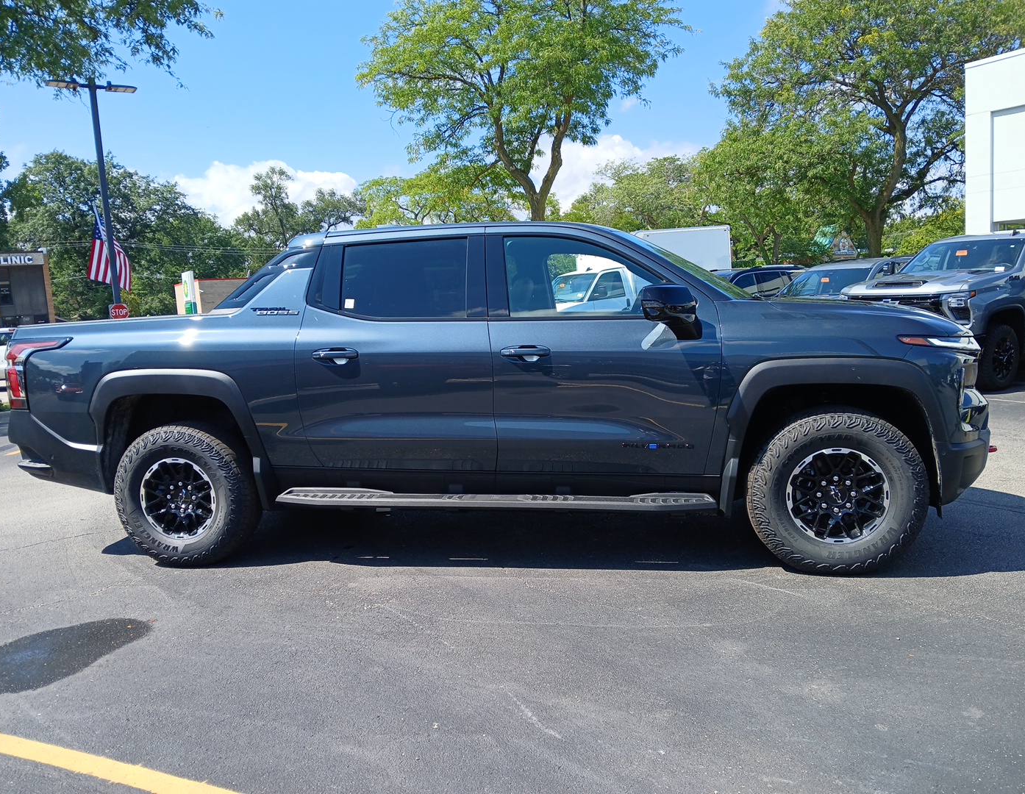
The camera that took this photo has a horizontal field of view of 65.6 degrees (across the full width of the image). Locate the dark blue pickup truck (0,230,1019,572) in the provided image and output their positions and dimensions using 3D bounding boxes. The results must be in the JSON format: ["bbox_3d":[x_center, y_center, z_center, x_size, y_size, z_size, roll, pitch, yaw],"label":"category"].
[{"bbox_3d":[-0.135,-0.123,5.343,5.920,1.970,2.150,-2,6,11],"label":"dark blue pickup truck"}]

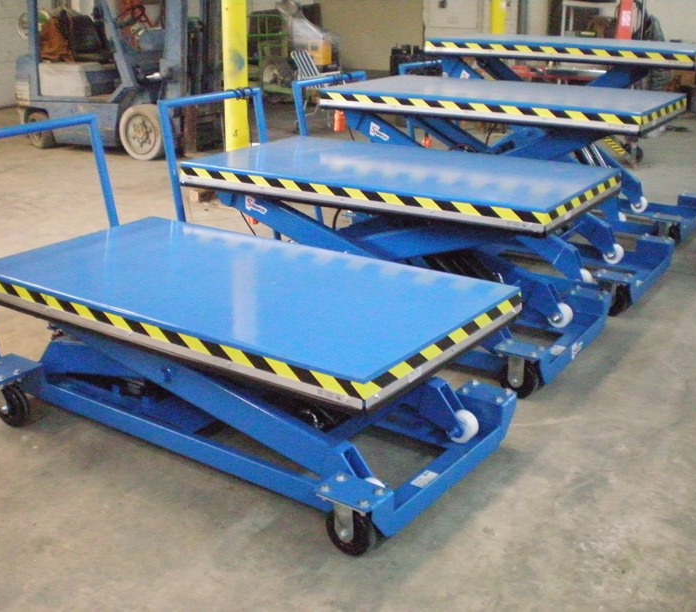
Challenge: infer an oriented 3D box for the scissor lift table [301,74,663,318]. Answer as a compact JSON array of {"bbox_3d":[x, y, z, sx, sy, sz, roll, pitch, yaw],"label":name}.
[{"bbox_3d":[0.822,-0.730,5.310,2.046,1.101,1.030,12,23,30],"label":"scissor lift table"}]

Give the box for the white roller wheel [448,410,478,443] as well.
[{"bbox_3d":[0.419,0.439,3.247,0.115,0.115,0.047,13,24,33],"label":"white roller wheel"}]

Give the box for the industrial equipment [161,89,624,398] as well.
[{"bbox_3d":[0.165,-0.411,4.420,2.083,1.101,1.030,12,23,30],"label":"industrial equipment"}]

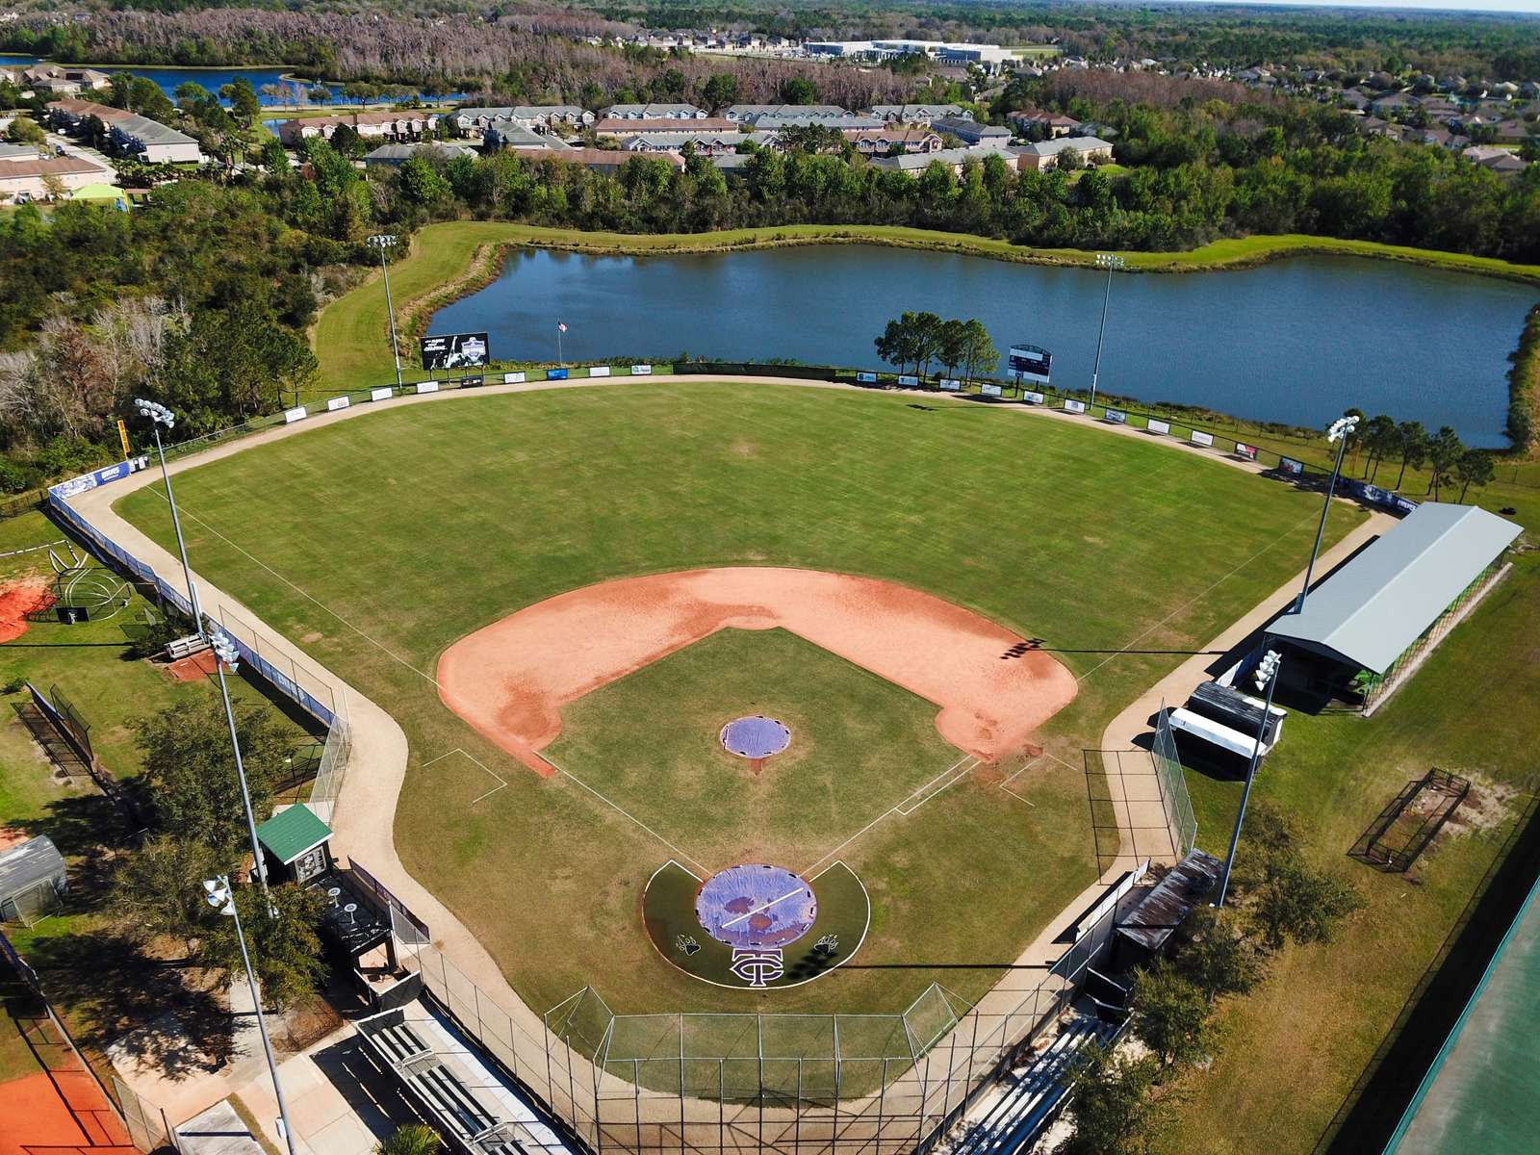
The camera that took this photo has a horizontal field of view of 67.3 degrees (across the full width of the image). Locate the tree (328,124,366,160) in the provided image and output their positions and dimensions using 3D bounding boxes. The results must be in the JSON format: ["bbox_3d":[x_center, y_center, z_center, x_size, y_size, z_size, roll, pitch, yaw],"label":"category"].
[{"bbox_3d":[-139.015,-143.578,379.990,11.000,10.800,10.500,1,27,0],"label":"tree"}]

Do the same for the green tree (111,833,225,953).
[{"bbox_3d":[-33.030,18.515,65.185,6.800,7.100,6.800,0,27,-1],"label":"green tree"}]

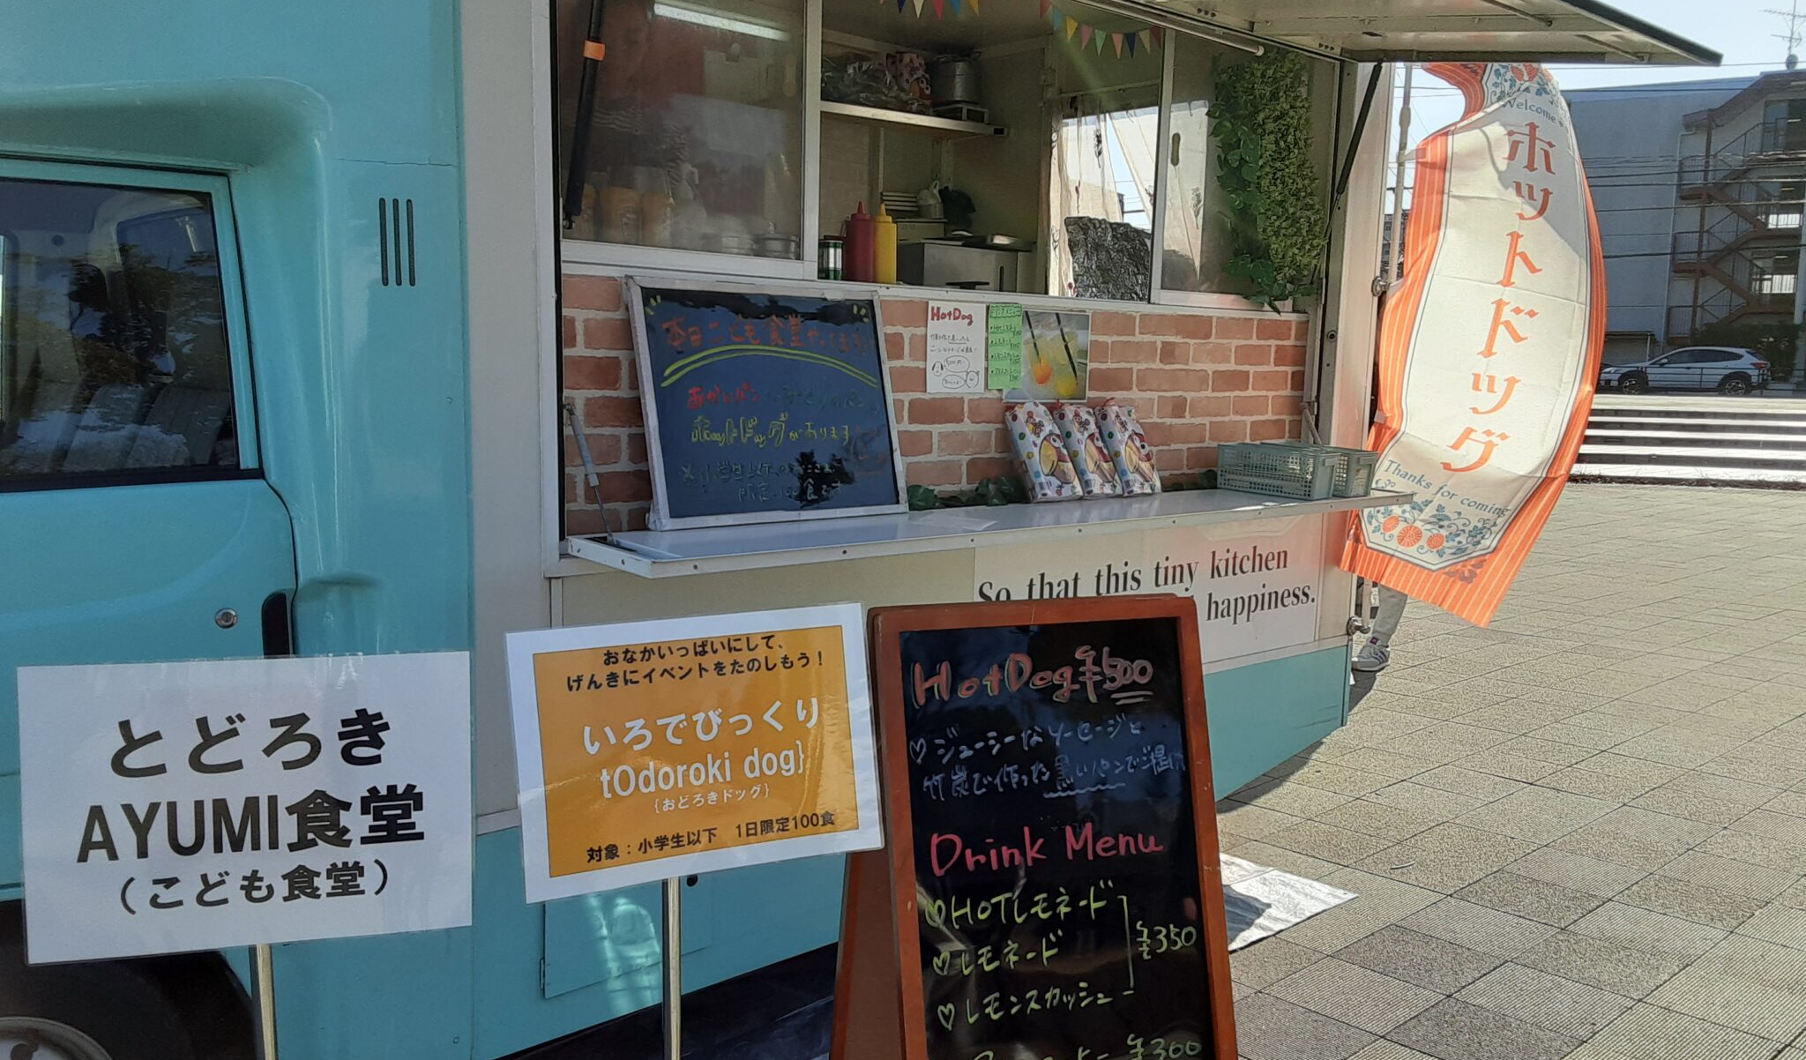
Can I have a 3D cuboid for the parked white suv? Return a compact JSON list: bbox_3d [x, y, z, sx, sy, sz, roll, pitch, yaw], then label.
[{"bbox_3d":[23.305,-4.691,42.000,4.460,1.560,1.800,4,8,29],"label":"parked white suv"}]

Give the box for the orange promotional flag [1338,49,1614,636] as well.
[{"bbox_3d":[1.683,-0.601,4.150,0.700,1.740,0.220,4,8,27],"label":"orange promotional flag"}]

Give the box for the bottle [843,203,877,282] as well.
[{"bbox_3d":[-0.094,-0.636,3.120,0.066,0.184,0.066,0,7,0],"label":"bottle"}]

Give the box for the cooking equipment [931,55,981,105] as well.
[{"bbox_3d":[0.189,-1.604,5.020,0.178,0.178,0.178,0,7,0],"label":"cooking equipment"}]

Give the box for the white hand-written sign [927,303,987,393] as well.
[{"bbox_3d":[0.119,-0.406,3.140,0.178,0.198,0.010,-6,9,-42],"label":"white hand-written sign"}]

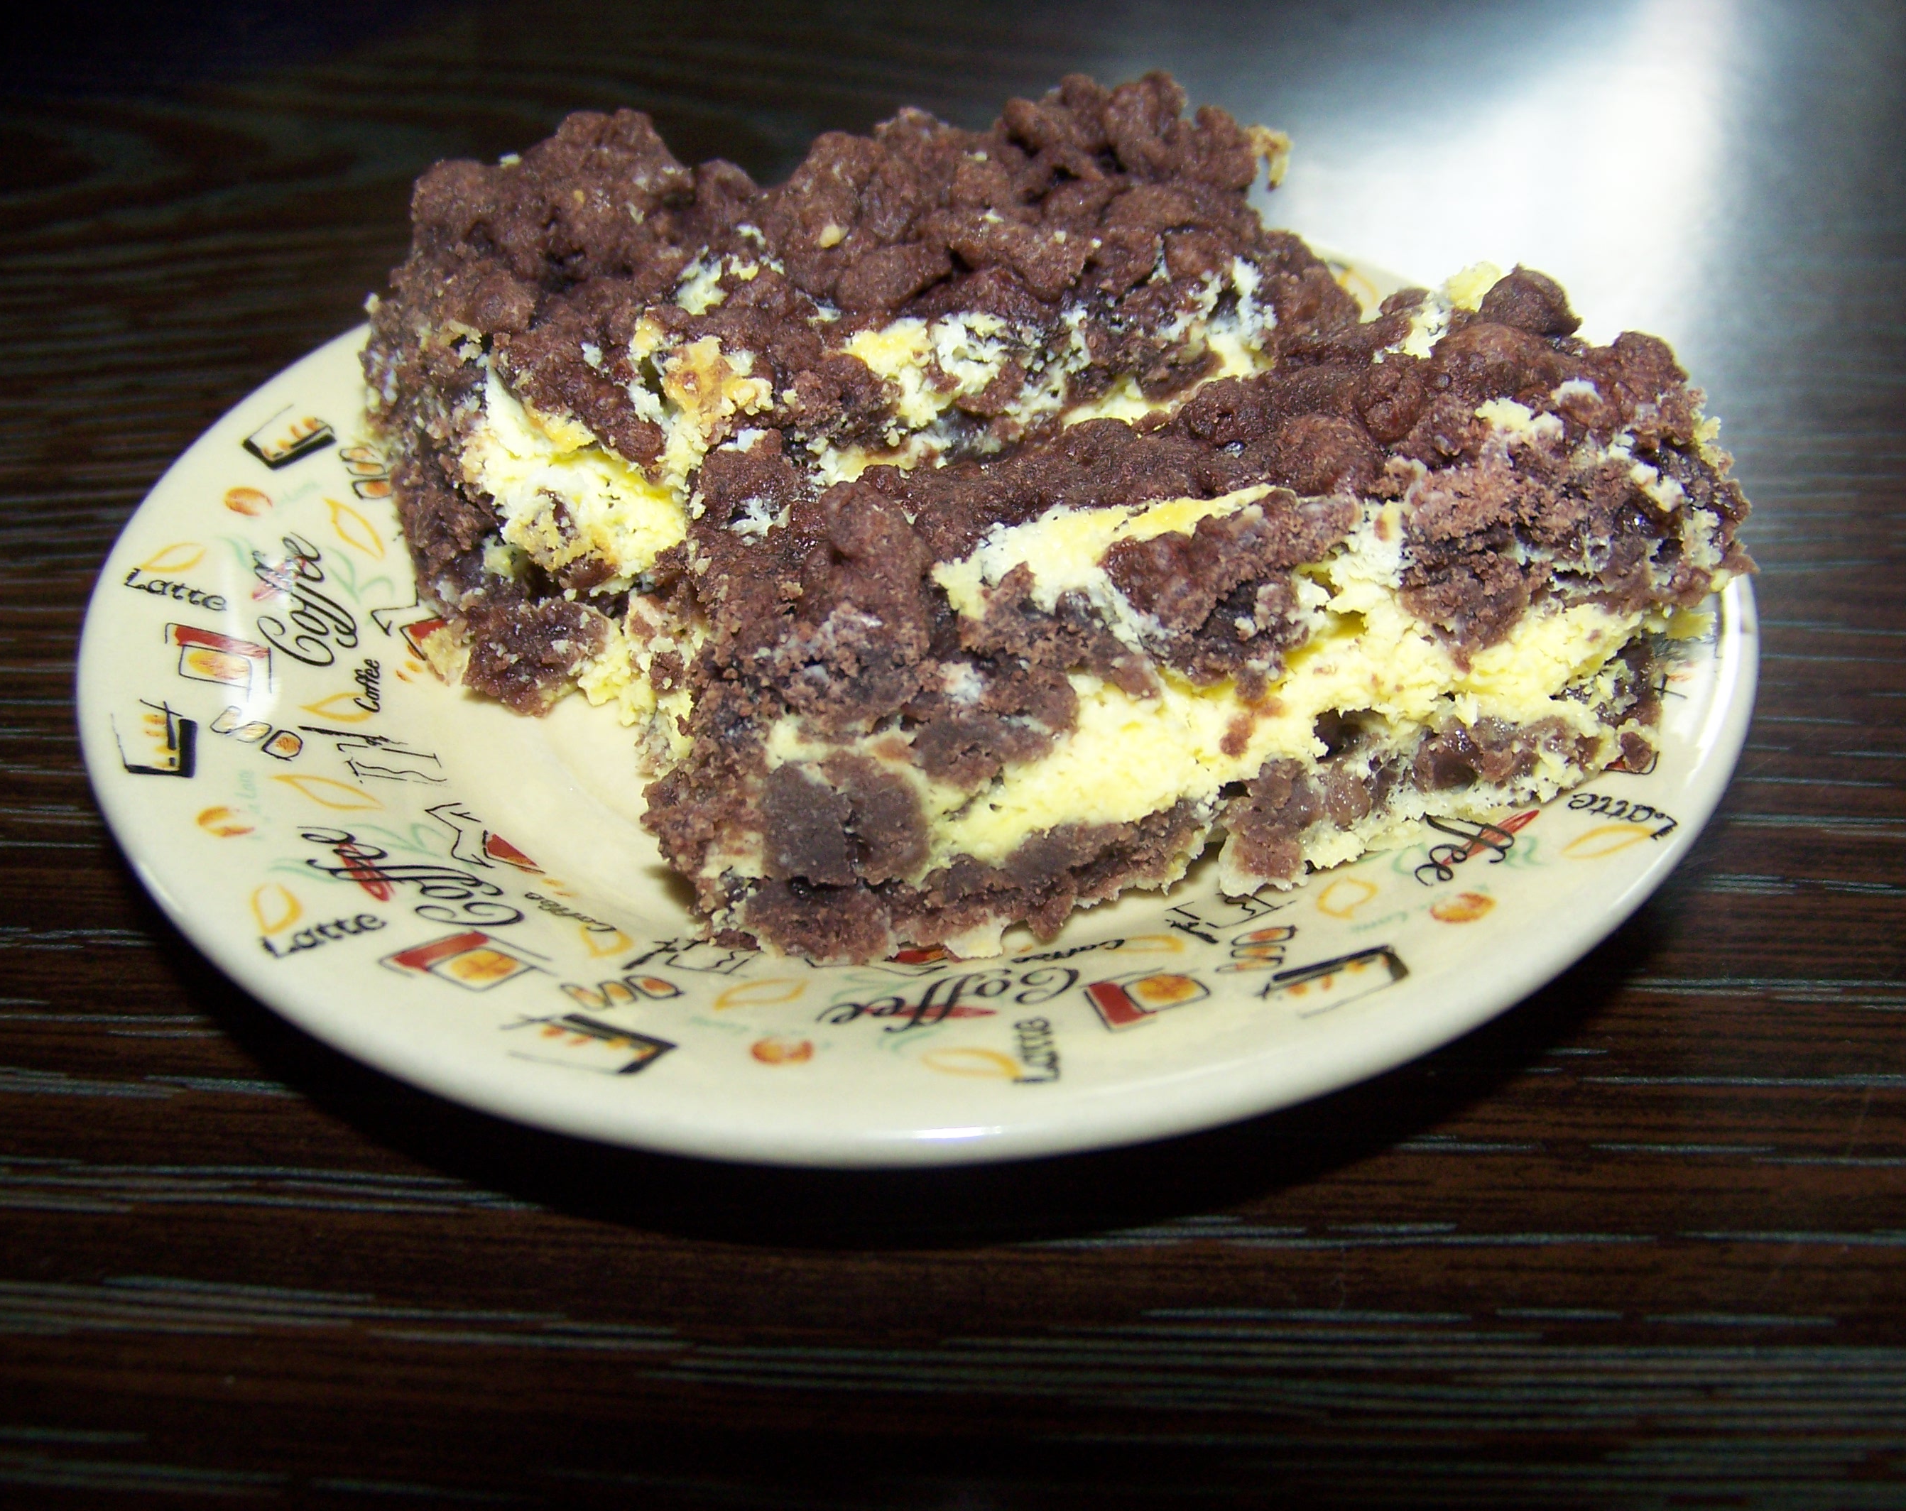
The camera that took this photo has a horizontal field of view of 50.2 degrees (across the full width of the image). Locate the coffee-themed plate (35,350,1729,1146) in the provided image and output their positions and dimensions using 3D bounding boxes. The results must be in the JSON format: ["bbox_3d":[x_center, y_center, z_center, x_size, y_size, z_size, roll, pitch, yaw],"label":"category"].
[{"bbox_3d":[-0.004,-0.014,0.213,0.162,0.022,0.162,-1,40,0],"label":"coffee-themed plate"}]

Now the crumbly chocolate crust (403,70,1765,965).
[{"bbox_3d":[0.006,-0.029,0.201,0.122,0.047,0.086,-11,41,-12],"label":"crumbly chocolate crust"}]

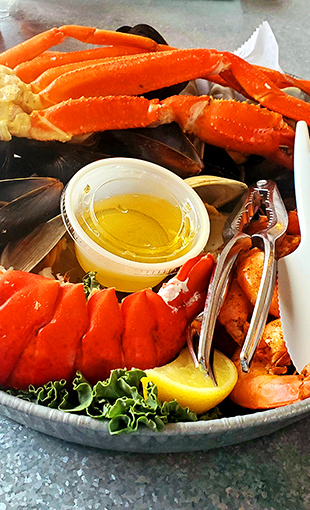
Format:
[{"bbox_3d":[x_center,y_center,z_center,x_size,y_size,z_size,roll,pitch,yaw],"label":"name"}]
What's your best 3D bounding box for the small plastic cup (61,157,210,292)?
[{"bbox_3d":[-0.011,-0.011,0.270,0.075,0.037,0.075,6,51,-7],"label":"small plastic cup"}]

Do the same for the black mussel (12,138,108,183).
[{"bbox_3d":[-0.058,-0.056,0.310,0.058,0.028,0.030,-2,46,-6],"label":"black mussel"}]

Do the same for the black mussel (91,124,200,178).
[{"bbox_3d":[-0.005,-0.063,0.307,0.068,0.030,0.035,21,49,16],"label":"black mussel"}]

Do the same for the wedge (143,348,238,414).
[{"bbox_3d":[0.015,0.054,0.228,0.047,0.027,0.033,-8,47,-12],"label":"wedge"}]

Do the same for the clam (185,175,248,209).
[{"bbox_3d":[0.033,-0.038,0.302,0.044,0.024,0.038,6,46,2],"label":"clam"}]

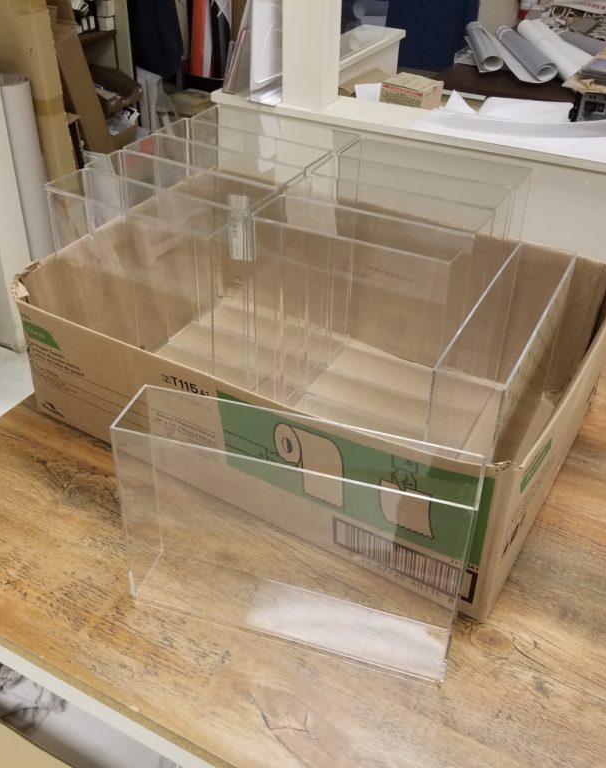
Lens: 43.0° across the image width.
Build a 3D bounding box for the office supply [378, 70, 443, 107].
[{"bbox_3d":[0.331,-0.858,2.368,0.160,0.130,0.160,25,41,29],"label":"office supply"}]

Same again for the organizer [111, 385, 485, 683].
[{"bbox_3d":[-0.008,0.134,0.675,0.295,0.214,0.061,11,37,13],"label":"organizer"}]

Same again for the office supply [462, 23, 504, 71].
[{"bbox_3d":[0.885,-1.664,3.769,0.100,0.100,0.833,4,35,3],"label":"office supply"}]

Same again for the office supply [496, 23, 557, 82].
[{"bbox_3d":[1.057,-1.590,3.672,0.120,0.100,0.903,2,35,-1],"label":"office supply"}]

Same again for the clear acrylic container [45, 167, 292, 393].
[{"bbox_3d":[-0.177,-0.081,0.914,0.230,0.287,0.072,20,38,25],"label":"clear acrylic container"}]

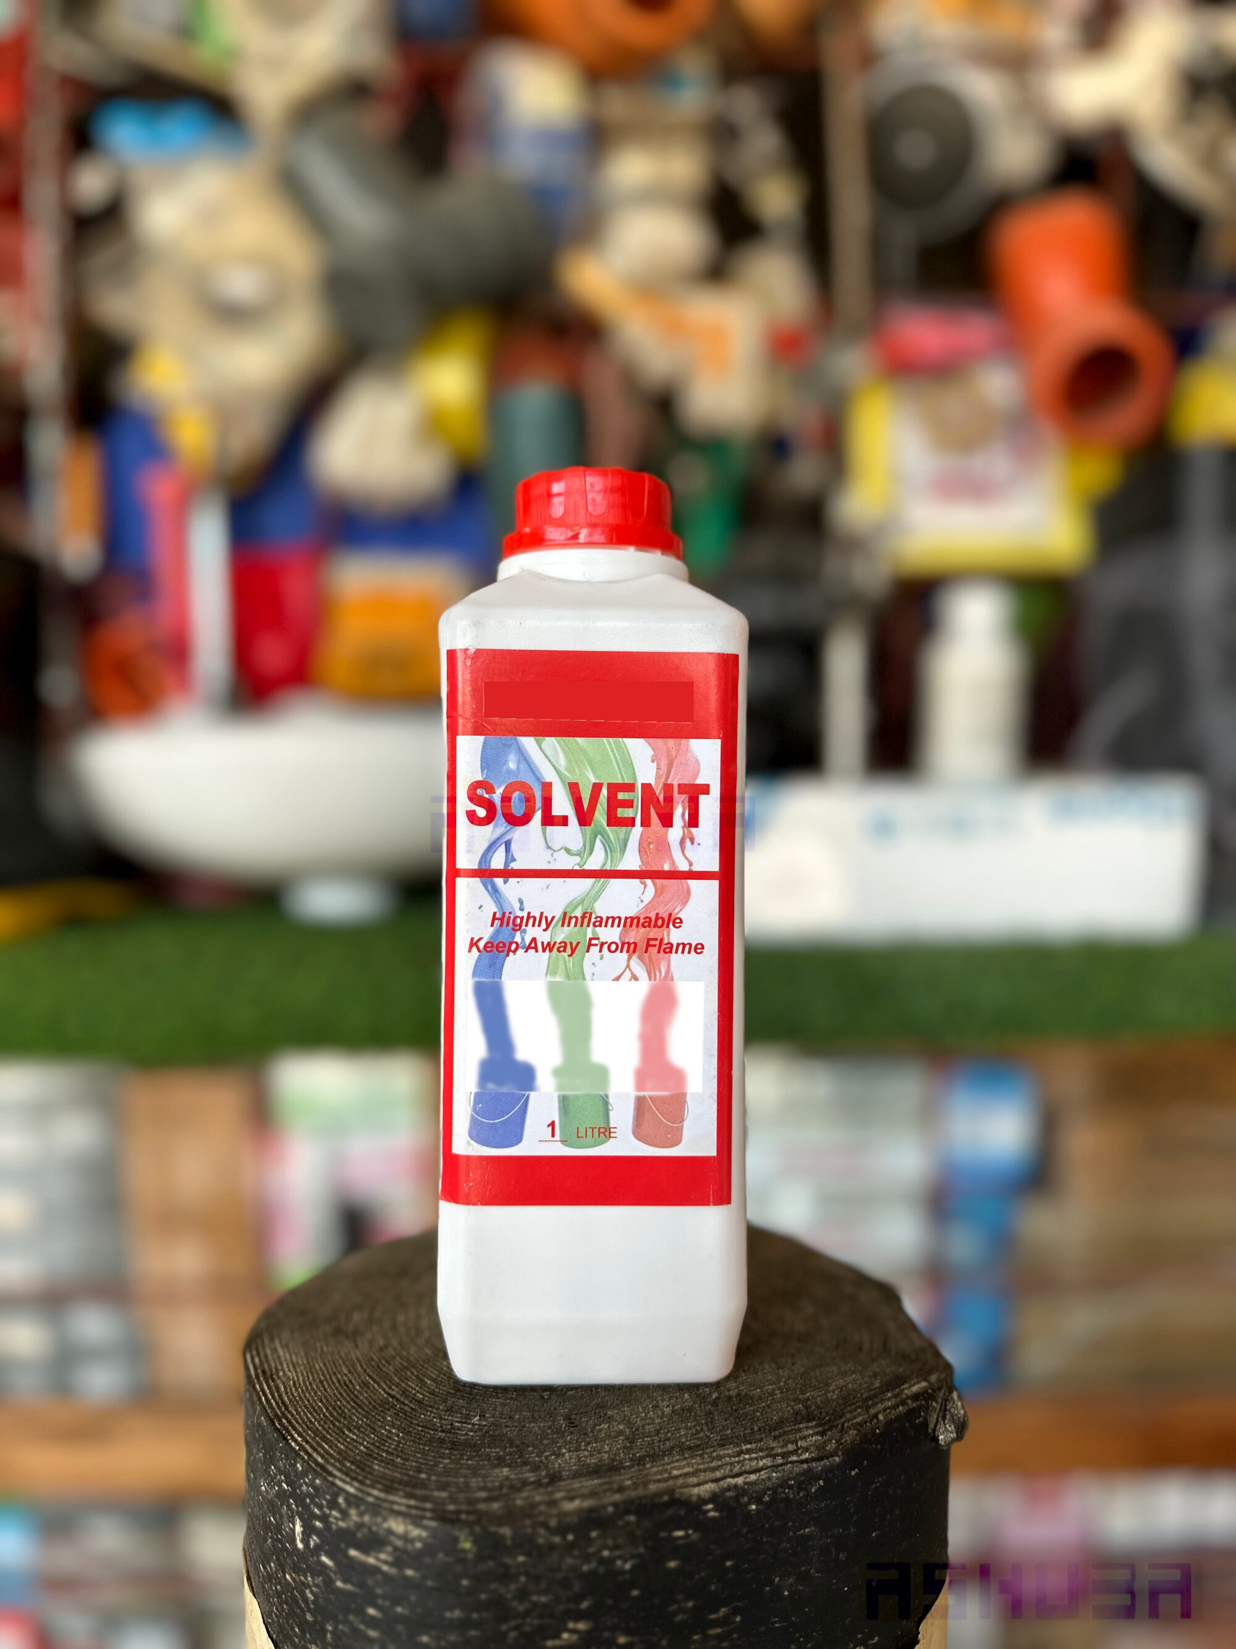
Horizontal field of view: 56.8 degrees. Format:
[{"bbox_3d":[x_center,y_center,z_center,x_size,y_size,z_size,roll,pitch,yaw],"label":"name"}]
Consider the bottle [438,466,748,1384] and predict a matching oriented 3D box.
[{"bbox_3d":[-0.007,0.023,0.323,0.078,0.234,0.078,0,1,-1],"label":"bottle"}]

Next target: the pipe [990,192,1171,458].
[{"bbox_3d":[0.412,-0.443,1.030,0.128,0.205,0.172,0,1,-2],"label":"pipe"}]

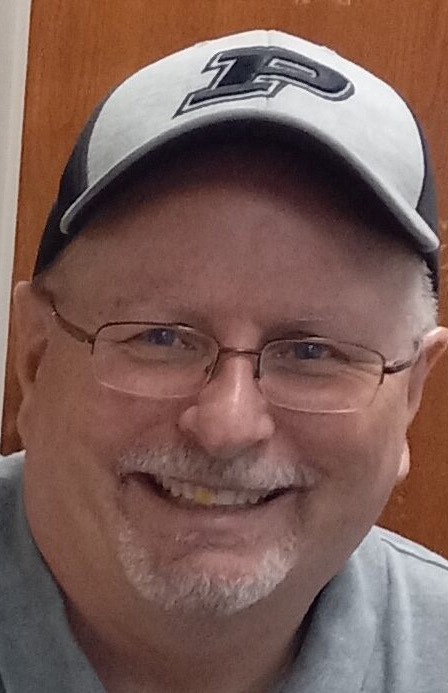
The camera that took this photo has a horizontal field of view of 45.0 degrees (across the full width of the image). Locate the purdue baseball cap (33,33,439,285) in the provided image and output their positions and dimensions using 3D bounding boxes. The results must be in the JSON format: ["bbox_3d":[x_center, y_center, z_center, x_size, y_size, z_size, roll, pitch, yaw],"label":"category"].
[{"bbox_3d":[0.011,-0.098,0.340,0.205,0.155,0.265,6,-13,1],"label":"purdue baseball cap"}]

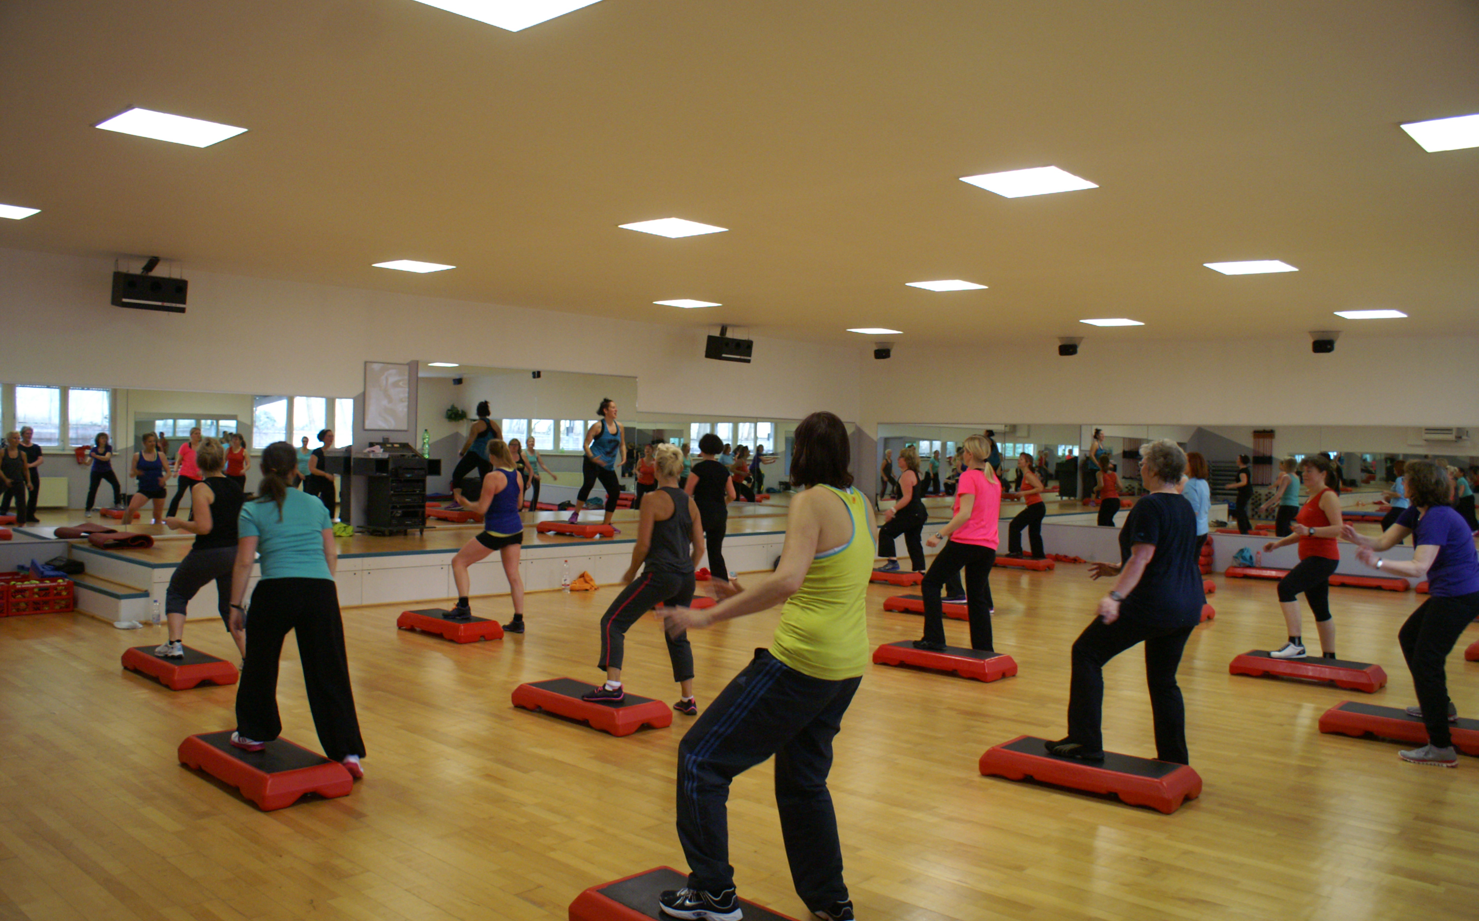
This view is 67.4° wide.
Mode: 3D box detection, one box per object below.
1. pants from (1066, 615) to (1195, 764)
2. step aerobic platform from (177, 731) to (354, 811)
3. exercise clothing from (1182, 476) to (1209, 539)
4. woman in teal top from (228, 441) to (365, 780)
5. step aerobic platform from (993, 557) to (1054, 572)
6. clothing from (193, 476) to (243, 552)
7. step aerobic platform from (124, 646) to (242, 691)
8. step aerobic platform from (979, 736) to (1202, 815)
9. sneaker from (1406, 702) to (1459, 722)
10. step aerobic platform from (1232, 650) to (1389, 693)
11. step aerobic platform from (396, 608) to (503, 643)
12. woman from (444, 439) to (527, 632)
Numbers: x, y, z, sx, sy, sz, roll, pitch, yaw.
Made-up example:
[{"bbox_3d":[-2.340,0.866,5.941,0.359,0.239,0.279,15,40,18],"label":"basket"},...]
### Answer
[{"bbox_3d":[1.964,1.151,5.548,0.520,0.830,0.500,2,1,38],"label":"pants"},{"bbox_3d":[-2.245,1.427,5.228,0.975,0.142,0.405,2,1,43],"label":"step aerobic platform"},{"bbox_3d":[4.396,0.452,10.700,0.290,0.570,0.400,2,0,35],"label":"exercise clothing"},{"bbox_3d":[-2.055,0.687,5.120,0.510,1.551,0.456,2,0,42],"label":"woman in teal top"},{"bbox_3d":[4.106,1.498,16.343,0.975,0.142,0.405,2,1,44],"label":"step aerobic platform"},{"bbox_3d":[-3.522,0.364,7.508,0.260,0.510,0.360,2,1,40],"label":"clothing"},{"bbox_3d":[-3.672,1.342,7.264,0.934,0.139,0.381,2,0,44],"label":"step aerobic platform"},{"bbox_3d":[1.669,1.487,5.323,0.934,0.139,0.381,2,0,41],"label":"step aerobic platform"},{"bbox_3d":[4.096,1.482,6.542,0.270,0.110,0.100,2,1,18],"label":"sneaker"},{"bbox_3d":[4.165,1.537,8.123,0.934,0.139,0.381,2,0,41],"label":"step aerobic platform"},{"bbox_3d":[-2.402,1.365,9.187,0.934,0.139,0.381,2,0,43],"label":"step aerobic platform"},{"bbox_3d":[-2.155,0.638,9.418,0.600,1.650,0.600,2,1,42],"label":"woman"}]

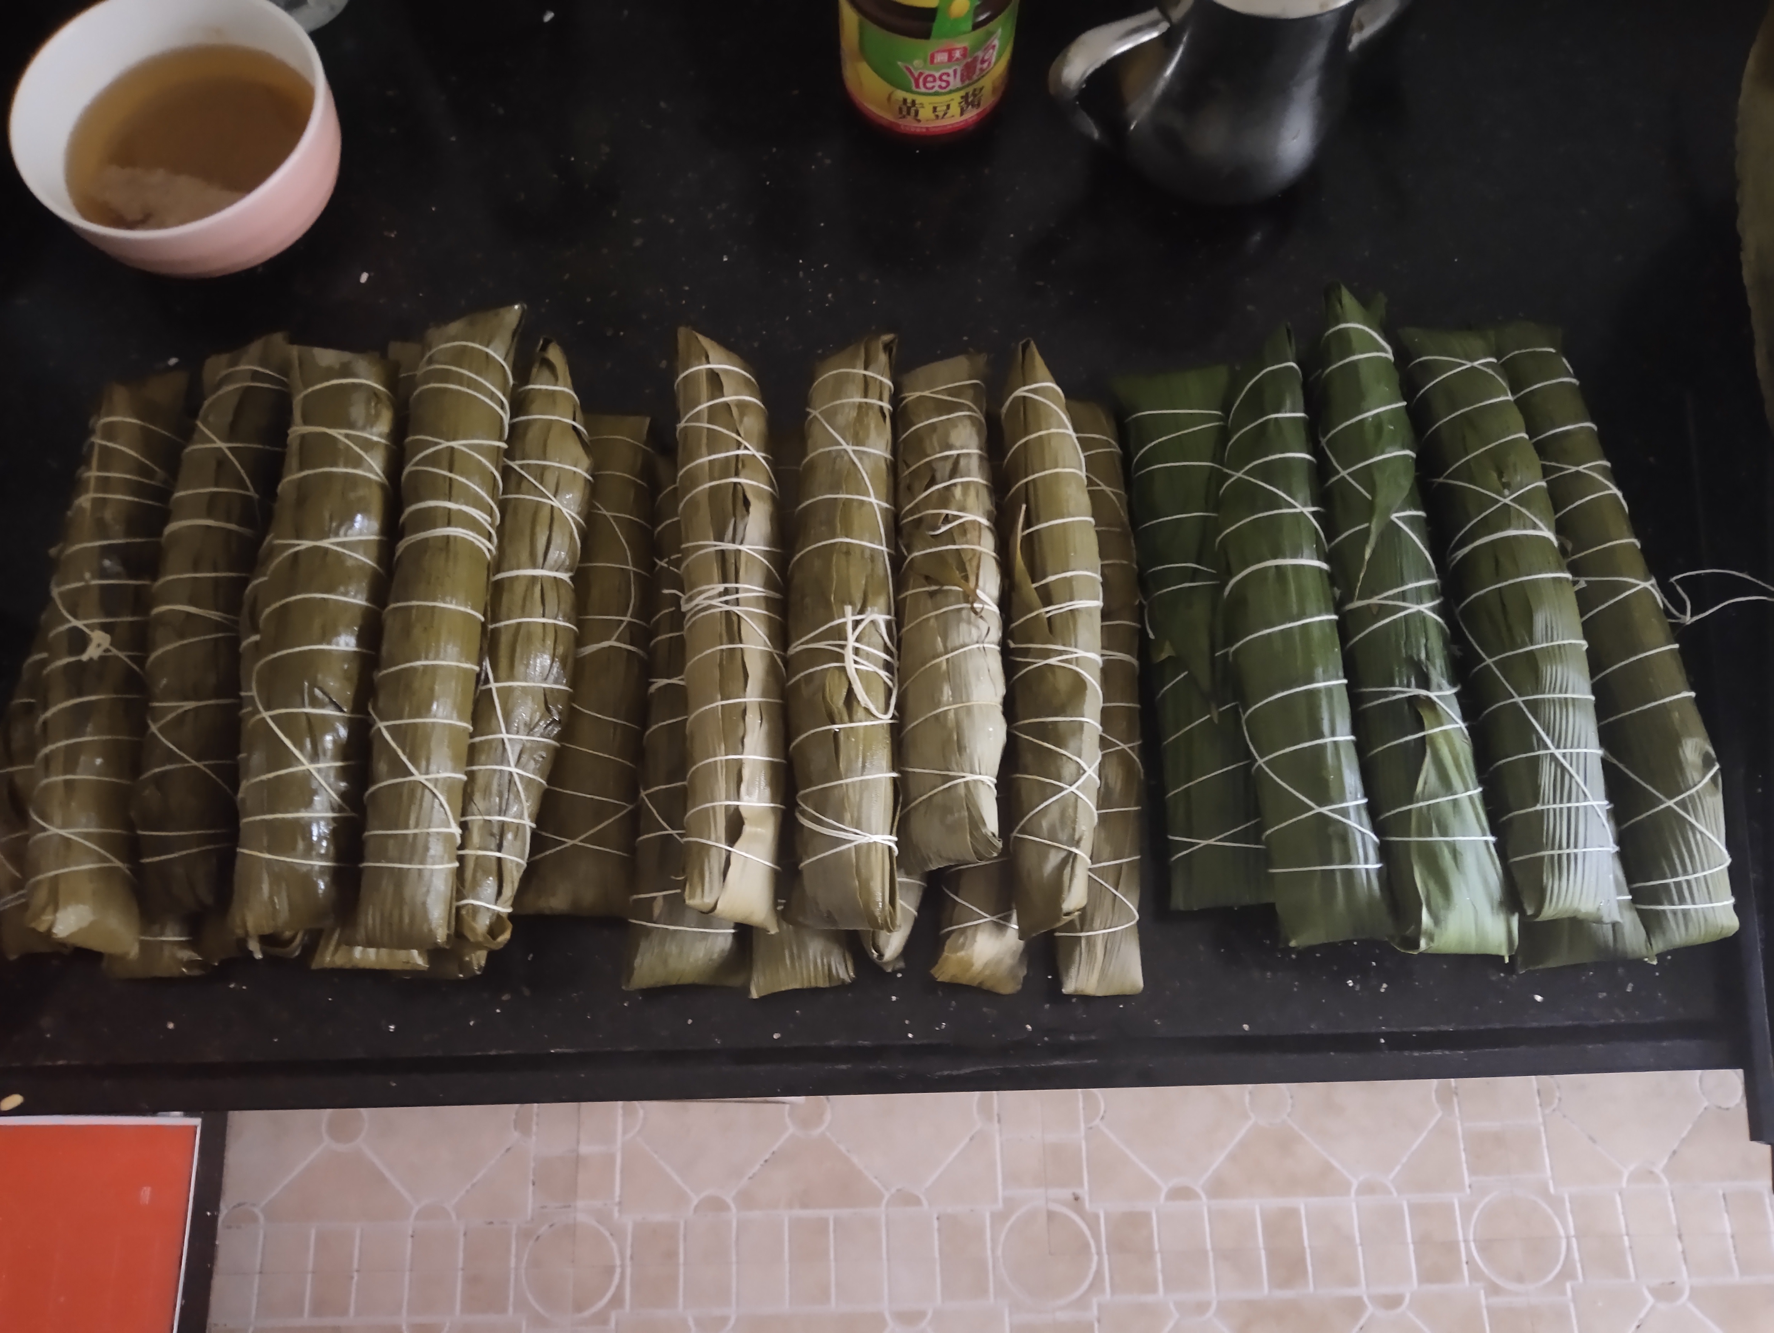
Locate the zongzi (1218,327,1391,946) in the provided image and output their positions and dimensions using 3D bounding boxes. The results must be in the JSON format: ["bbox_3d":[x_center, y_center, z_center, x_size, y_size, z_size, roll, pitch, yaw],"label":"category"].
[{"bbox_3d":[0.182,-0.023,0.599,0.048,0.042,0.289,-2,73,-1],"label":"zongzi"}]

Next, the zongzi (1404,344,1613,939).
[{"bbox_3d":[0.277,-0.027,0.596,0.046,0.040,0.278,-3,73,-1],"label":"zongzi"}]

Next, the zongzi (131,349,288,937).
[{"bbox_3d":[-0.275,-0.022,0.555,0.040,0.034,0.253,-3,72,-2],"label":"zongzi"}]

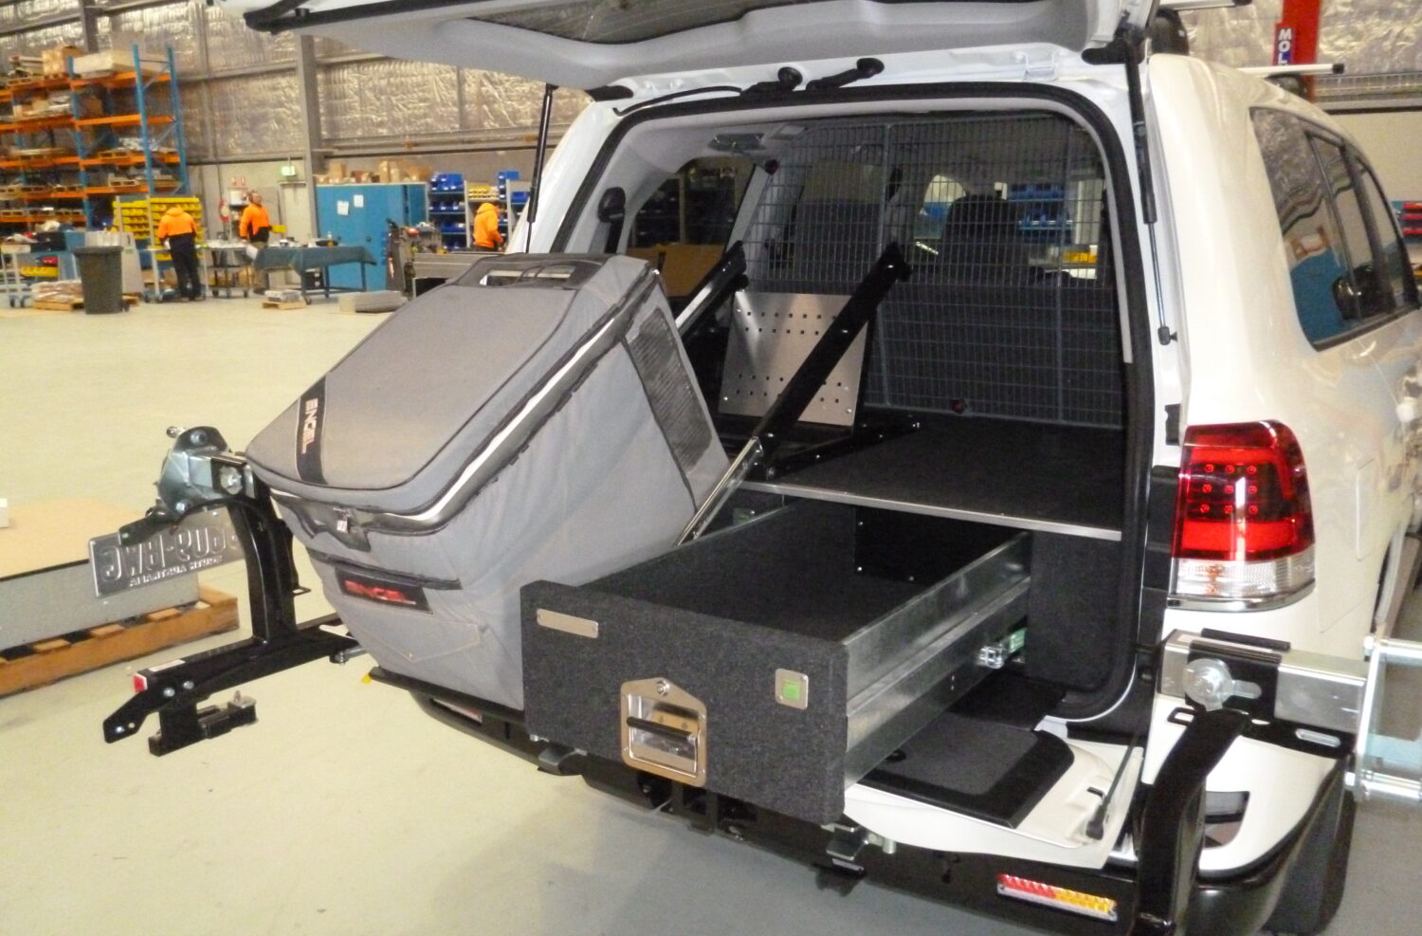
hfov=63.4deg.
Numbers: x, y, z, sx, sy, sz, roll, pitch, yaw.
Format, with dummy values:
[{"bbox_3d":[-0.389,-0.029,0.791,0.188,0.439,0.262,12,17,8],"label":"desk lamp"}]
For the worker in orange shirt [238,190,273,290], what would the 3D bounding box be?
[{"bbox_3d":[-7.976,-3.906,20.201,0.400,1.760,0.550,6,14,24],"label":"worker in orange shirt"}]

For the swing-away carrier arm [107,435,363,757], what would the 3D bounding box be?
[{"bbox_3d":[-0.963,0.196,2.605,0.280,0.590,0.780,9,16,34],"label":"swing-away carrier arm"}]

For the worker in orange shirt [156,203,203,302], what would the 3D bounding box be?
[{"bbox_3d":[-8.749,-3.510,18.921,0.600,1.580,0.450,-6,14,-24],"label":"worker in orange shirt"}]

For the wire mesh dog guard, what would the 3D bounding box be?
[{"bbox_3d":[0.645,-0.566,3.318,1.360,0.840,0.060,9,16,34],"label":"wire mesh dog guard"}]

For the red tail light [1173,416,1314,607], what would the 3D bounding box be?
[{"bbox_3d":[0.897,0.078,1.941,0.225,0.310,0.175,9,16,34],"label":"red tail light"}]

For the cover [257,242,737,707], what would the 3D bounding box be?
[{"bbox_3d":[-0.400,-0.002,2.293,0.454,0.529,0.713,9,44,34],"label":"cover"}]

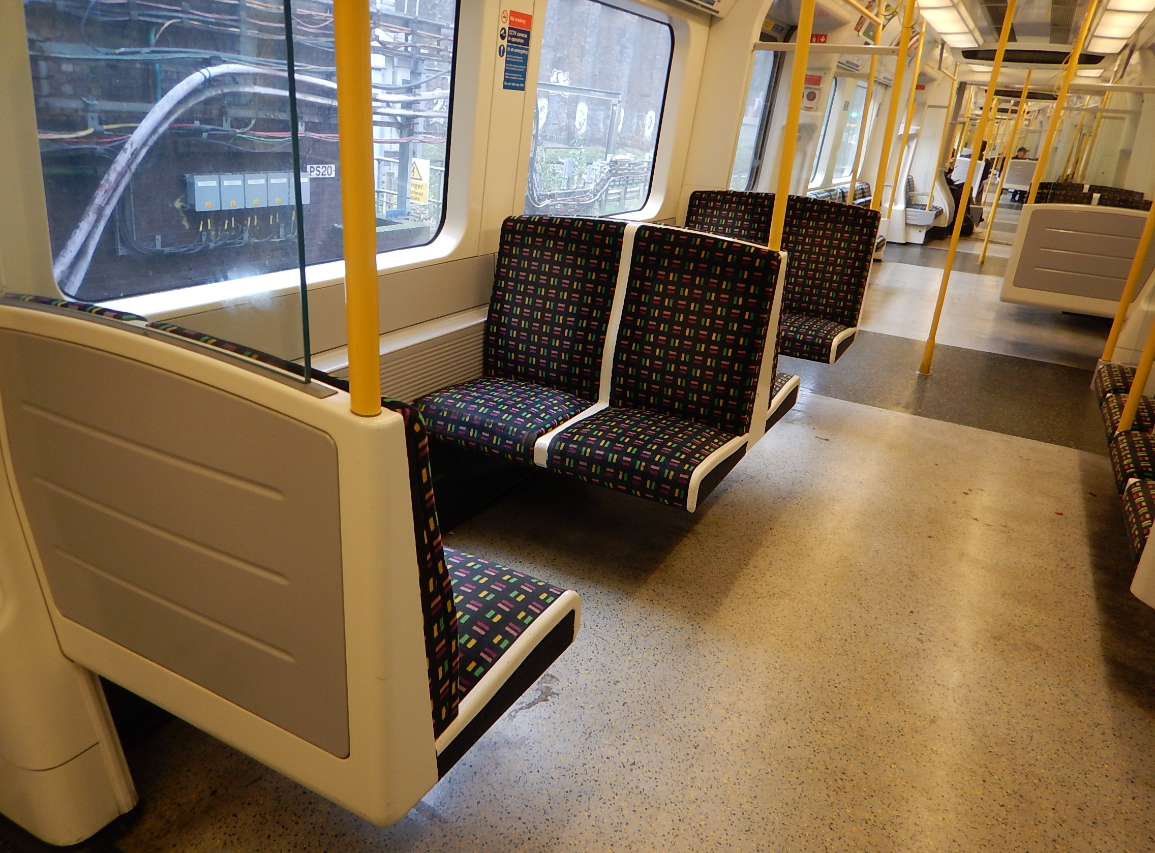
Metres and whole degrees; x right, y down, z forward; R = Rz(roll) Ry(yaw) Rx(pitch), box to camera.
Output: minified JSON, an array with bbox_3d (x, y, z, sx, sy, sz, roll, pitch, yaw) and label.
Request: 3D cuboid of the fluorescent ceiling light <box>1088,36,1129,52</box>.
[{"bbox_3d":[4.993,-3.601,7.553,0.265,0.060,1.250,14,24,25],"label":"fluorescent ceiling light"}]

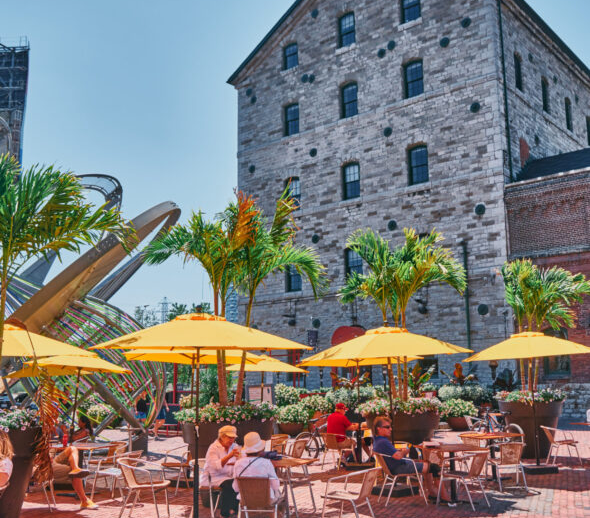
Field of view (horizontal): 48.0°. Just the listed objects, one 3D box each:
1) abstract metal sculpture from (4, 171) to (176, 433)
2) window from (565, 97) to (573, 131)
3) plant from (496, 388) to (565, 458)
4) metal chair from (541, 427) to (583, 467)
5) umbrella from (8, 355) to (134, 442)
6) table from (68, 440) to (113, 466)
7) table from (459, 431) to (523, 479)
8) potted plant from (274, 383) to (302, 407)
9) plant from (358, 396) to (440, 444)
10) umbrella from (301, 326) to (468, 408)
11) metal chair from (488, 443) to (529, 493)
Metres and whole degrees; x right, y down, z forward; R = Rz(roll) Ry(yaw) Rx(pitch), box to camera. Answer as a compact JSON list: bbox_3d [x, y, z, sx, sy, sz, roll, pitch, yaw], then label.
[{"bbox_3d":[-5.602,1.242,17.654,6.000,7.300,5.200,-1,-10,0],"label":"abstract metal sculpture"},{"bbox_3d":[21.479,-11.288,51.989,0.250,2.700,1.400,-10,-15,39],"label":"window"},{"bbox_3d":[5.154,3.583,14.484,1.470,1.470,1.470,-1,-10,0],"label":"plant"},{"bbox_3d":[5.330,3.721,13.239,0.600,0.750,0.560,3,-11,-21],"label":"metal chair"},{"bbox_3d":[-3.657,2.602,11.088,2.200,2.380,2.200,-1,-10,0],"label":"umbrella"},{"bbox_3d":[-3.343,3.328,10.475,0.800,0.735,0.800,-2,-10,7],"label":"table"},{"bbox_3d":[3.286,3.308,11.034,0.790,0.740,0.790,1,-10,-9],"label":"table"},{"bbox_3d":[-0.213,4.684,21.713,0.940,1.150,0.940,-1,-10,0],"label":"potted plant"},{"bbox_3d":[1.865,3.134,11.725,1.450,1.430,1.450,-1,-10,0],"label":"plant"},{"bbox_3d":[1.443,2.308,10.266,2.680,2.520,2.680,-1,-10,0],"label":"umbrella"},{"bbox_3d":[3.501,3.387,10.927,0.560,0.740,0.570,-1,-11,-2],"label":"metal chair"}]

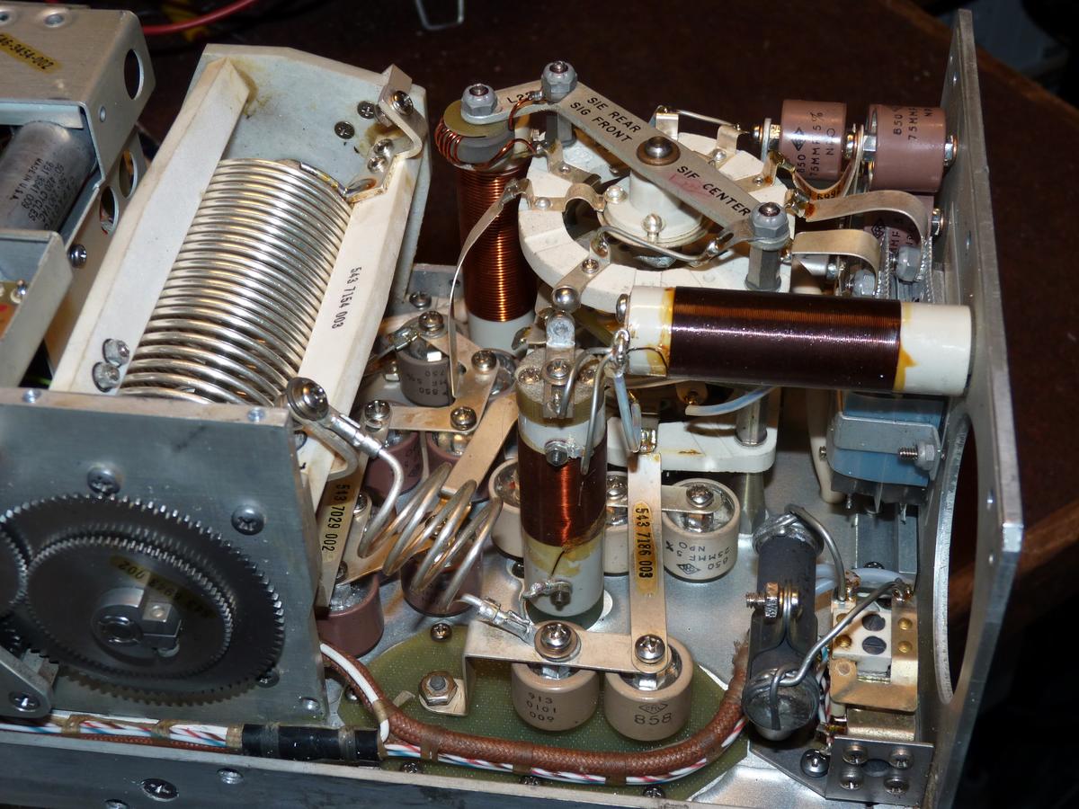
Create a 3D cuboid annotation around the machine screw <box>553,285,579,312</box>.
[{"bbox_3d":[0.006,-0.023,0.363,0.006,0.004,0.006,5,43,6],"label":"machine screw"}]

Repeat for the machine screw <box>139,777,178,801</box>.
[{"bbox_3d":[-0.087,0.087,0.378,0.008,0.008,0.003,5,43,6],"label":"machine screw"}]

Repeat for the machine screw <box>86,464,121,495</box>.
[{"bbox_3d":[-0.102,0.018,0.386,0.008,0.008,0.004,5,43,6],"label":"machine screw"}]

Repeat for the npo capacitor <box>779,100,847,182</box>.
[{"bbox_3d":[0.077,-0.074,0.465,0.017,0.021,0.021,5,43,6],"label":"npo capacitor"}]

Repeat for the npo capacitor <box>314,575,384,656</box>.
[{"bbox_3d":[-0.048,0.048,0.394,0.020,0.017,0.020,5,43,6],"label":"npo capacitor"}]

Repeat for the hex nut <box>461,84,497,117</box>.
[{"bbox_3d":[-0.015,-0.078,0.422,0.009,0.006,0.009,5,42,7],"label":"hex nut"}]

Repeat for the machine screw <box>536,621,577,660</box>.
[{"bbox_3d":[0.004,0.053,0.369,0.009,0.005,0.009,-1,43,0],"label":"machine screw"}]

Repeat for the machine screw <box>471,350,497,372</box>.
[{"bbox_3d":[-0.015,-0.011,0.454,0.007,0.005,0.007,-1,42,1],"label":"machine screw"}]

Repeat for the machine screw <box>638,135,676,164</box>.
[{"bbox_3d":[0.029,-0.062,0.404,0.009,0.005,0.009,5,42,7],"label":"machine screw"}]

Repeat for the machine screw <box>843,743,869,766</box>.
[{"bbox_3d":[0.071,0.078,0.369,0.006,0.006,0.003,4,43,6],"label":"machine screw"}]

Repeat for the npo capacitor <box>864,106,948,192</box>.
[{"bbox_3d":[0.091,-0.064,0.412,0.017,0.021,0.021,5,42,7],"label":"npo capacitor"}]

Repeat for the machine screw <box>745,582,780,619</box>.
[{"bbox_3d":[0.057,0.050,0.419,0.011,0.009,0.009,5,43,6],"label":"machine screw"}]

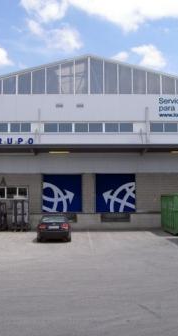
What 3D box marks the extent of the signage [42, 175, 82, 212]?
[{"bbox_3d":[-1.929,1.836,36.259,2.823,2.770,0.100,0,-4,0],"label":"signage"}]

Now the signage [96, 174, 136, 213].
[{"bbox_3d":[1.940,1.836,36.259,2.831,2.770,0.100,0,-4,0],"label":"signage"}]

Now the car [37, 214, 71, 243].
[{"bbox_3d":[-1.821,3.269,28.243,1.750,1.430,4.400,0,-4,0],"label":"car"}]

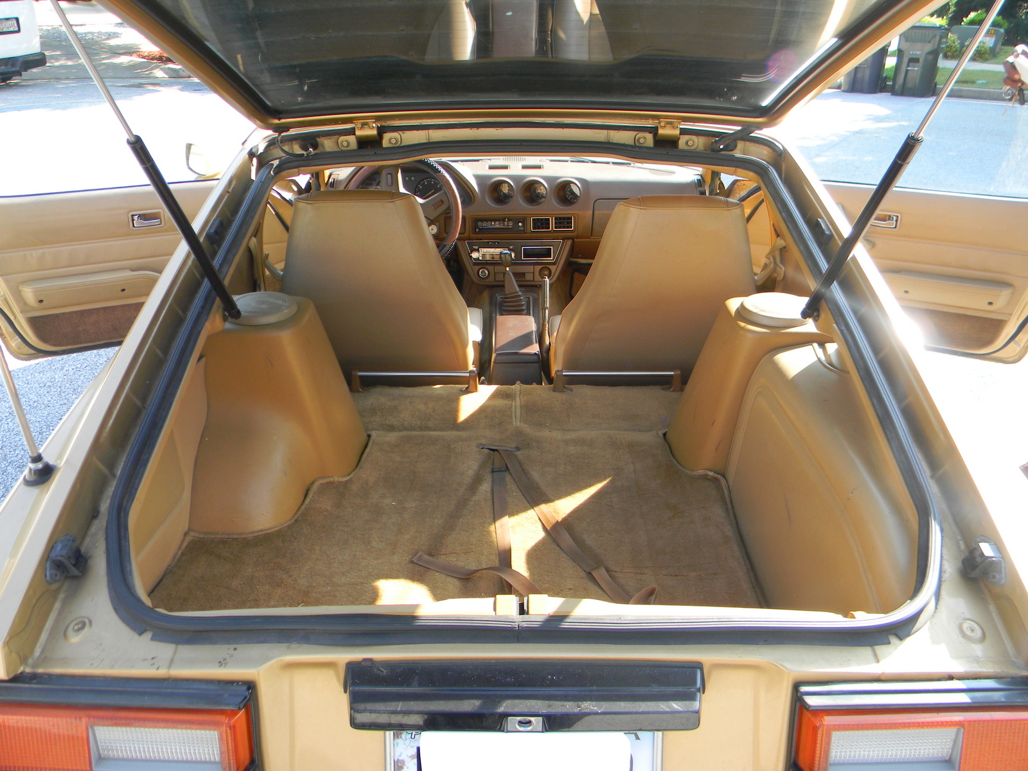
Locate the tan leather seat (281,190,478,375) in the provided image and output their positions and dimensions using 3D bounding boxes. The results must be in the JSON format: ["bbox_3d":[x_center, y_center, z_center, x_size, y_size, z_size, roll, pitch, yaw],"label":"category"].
[{"bbox_3d":[-0.368,-0.275,2.531,0.530,0.790,0.790,0,25,0],"label":"tan leather seat"}]

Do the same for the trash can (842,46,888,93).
[{"bbox_3d":[6.120,-5.653,14.301,0.660,1.100,0.750,15,29,30],"label":"trash can"}]

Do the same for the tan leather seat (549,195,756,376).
[{"bbox_3d":[0.375,-0.258,2.494,0.530,0.790,0.790,0,25,0],"label":"tan leather seat"}]

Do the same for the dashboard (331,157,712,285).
[{"bbox_3d":[0.010,-0.648,3.152,1.360,0.420,0.500,0,25,0],"label":"dashboard"}]

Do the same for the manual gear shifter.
[{"bbox_3d":[0.005,-0.337,2.734,0.090,0.205,0.130,0,25,0],"label":"manual gear shifter"}]

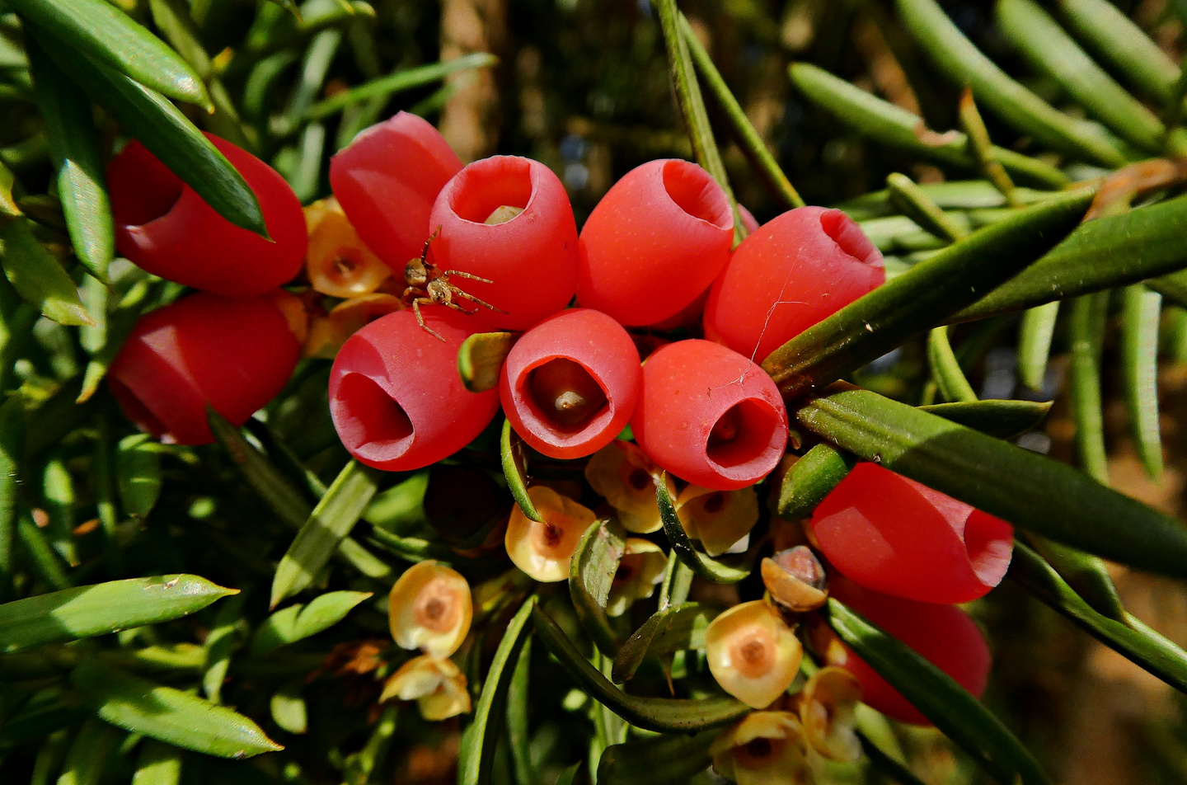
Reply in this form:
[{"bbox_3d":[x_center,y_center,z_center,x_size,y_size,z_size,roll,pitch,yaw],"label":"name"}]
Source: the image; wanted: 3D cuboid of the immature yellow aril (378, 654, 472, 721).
[{"bbox_3d":[-0.014,0.024,0.067,0.007,0.006,0.004,-1,37,-7],"label":"immature yellow aril"}]

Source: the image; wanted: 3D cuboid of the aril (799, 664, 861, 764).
[{"bbox_3d":[0.019,0.026,0.067,0.006,0.007,0.004,-3,-16,-27],"label":"aril"}]

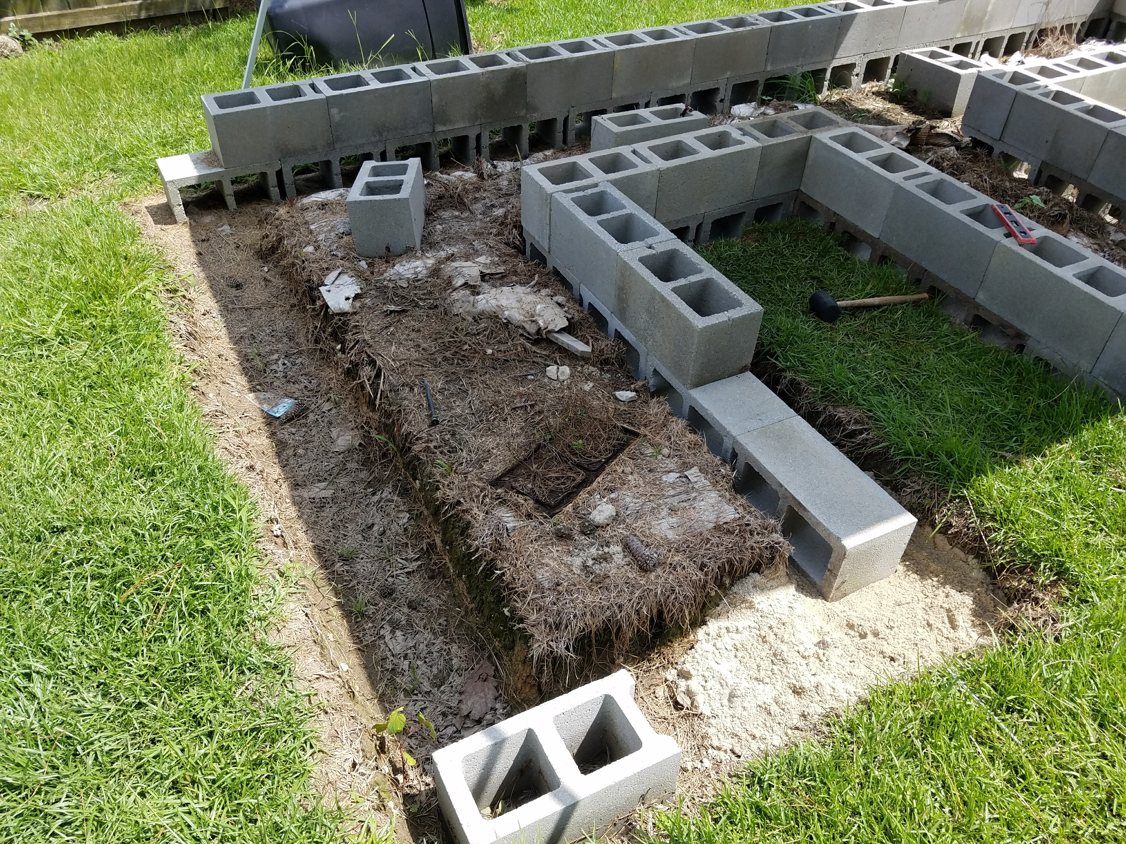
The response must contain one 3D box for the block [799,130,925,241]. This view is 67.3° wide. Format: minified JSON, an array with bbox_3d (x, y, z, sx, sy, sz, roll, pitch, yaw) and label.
[{"bbox_3d":[1.033,-0.817,2.868,0.194,0.195,0.397,-18,45,-21],"label":"block"}]

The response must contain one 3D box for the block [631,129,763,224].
[{"bbox_3d":[0.445,-0.850,2.894,0.397,0.194,0.194,-18,45,-21],"label":"block"}]

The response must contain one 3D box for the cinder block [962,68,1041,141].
[{"bbox_3d":[1.855,-1.295,3.398,0.397,0.194,0.194,-17,44,-20],"label":"cinder block"}]

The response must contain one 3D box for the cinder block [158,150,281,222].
[{"bbox_3d":[-1.260,-0.893,3.171,0.397,0.194,0.194,-18,44,-20],"label":"cinder block"}]

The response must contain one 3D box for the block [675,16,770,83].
[{"bbox_3d":[0.697,-1.668,3.781,0.397,0.195,0.194,-18,45,-21],"label":"block"}]

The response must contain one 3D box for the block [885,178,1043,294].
[{"bbox_3d":[1.216,-0.581,2.606,0.194,0.195,0.397,-18,45,-21],"label":"block"}]

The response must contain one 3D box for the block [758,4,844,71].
[{"bbox_3d":[1.056,-1.792,3.944,0.397,0.194,0.194,-18,44,-20],"label":"block"}]

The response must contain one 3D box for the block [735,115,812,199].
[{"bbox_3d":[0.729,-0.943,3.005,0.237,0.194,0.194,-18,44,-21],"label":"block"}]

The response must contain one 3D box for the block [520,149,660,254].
[{"bbox_3d":[0.091,-0.733,2.753,0.397,0.194,0.194,-18,45,-21],"label":"block"}]

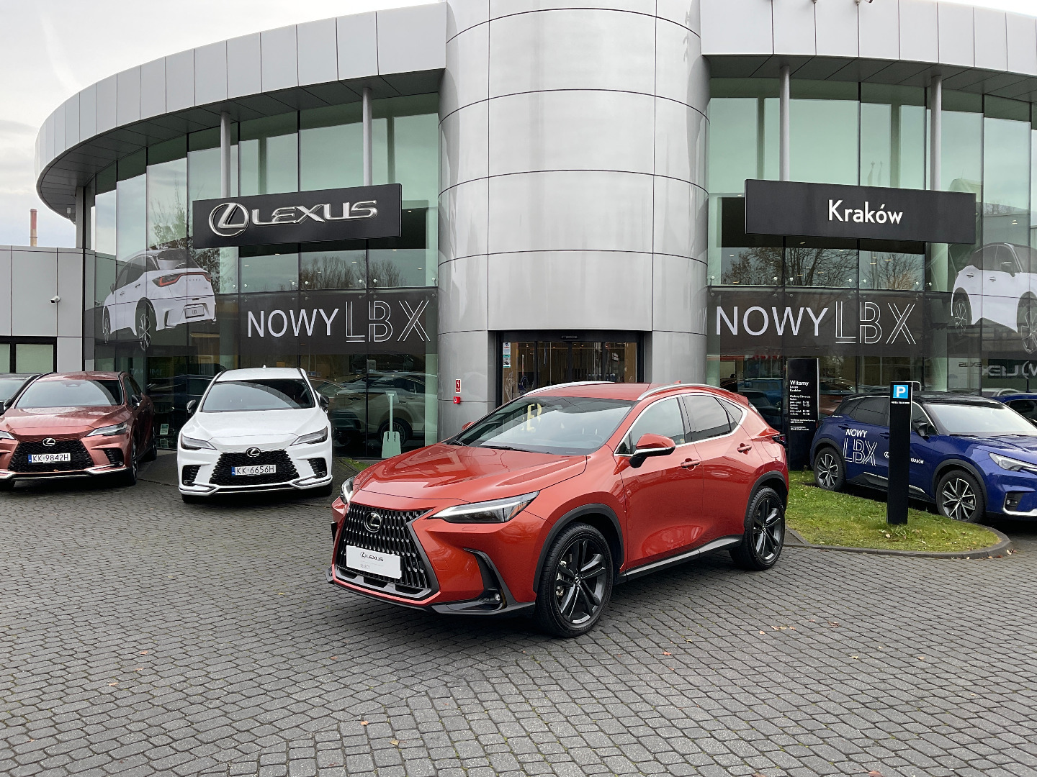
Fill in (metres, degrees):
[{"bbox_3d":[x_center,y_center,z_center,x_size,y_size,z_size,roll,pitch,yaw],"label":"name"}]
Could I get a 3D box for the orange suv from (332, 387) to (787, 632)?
[{"bbox_3d":[0.600,0.767,7.153,1.900,1.655,4.660,1,1,41],"label":"orange suv"}]

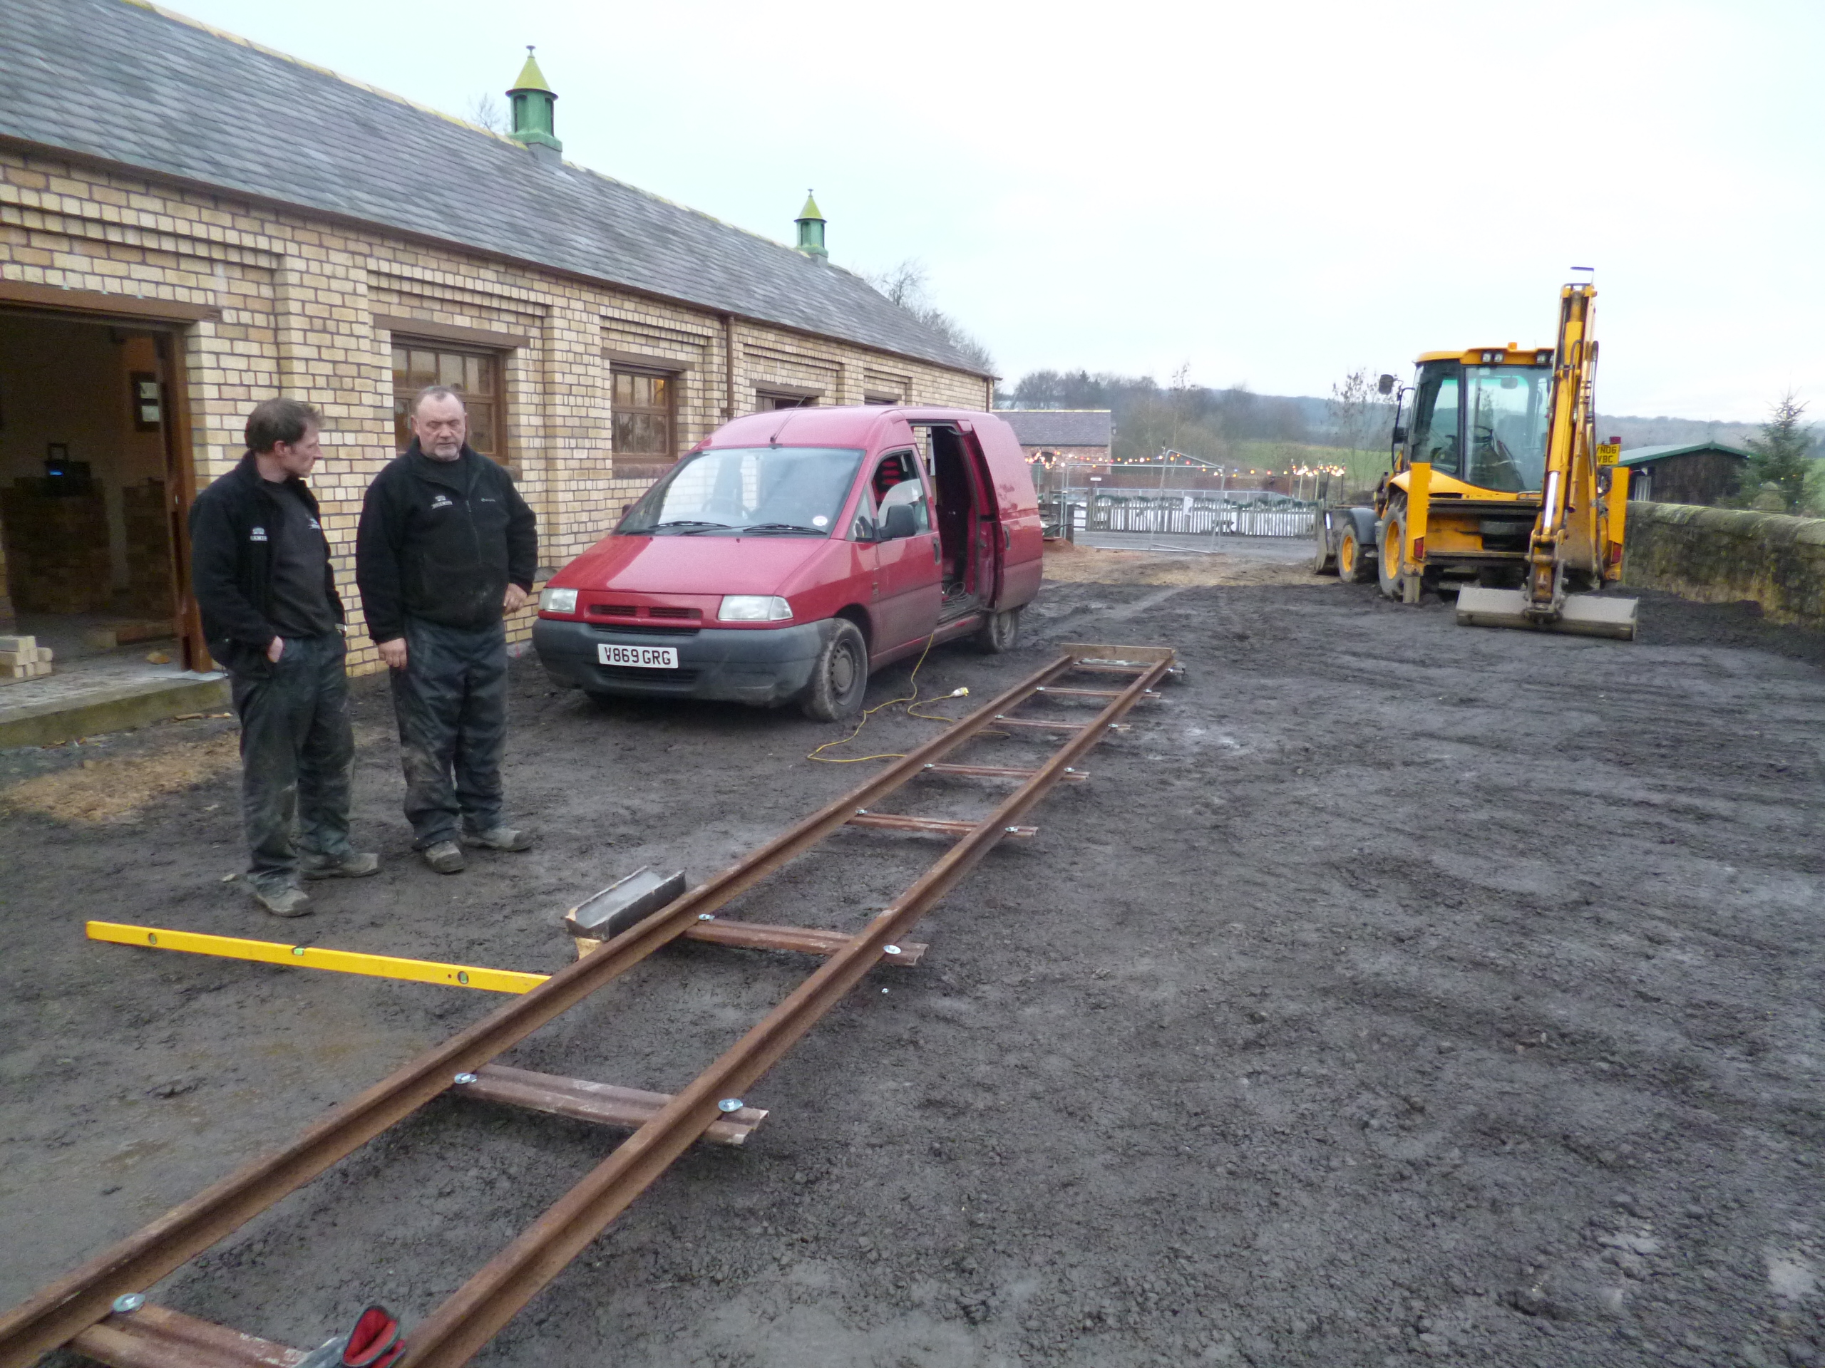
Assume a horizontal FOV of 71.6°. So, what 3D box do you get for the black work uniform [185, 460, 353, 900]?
[{"bbox_3d":[-2.161,-0.029,4.391,0.420,1.480,0.560,8,12,32],"label":"black work uniform"}]

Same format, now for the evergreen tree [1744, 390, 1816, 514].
[{"bbox_3d":[14.422,-3.510,21.005,1.450,3.000,1.450,1,10,0],"label":"evergreen tree"}]

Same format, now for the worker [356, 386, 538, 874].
[{"bbox_3d":[-1.720,-0.202,4.795,0.660,1.790,0.430,-6,12,-33],"label":"worker"}]

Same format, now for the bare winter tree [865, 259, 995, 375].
[{"bbox_3d":[0.458,-12.193,50.236,6.000,9.200,6.000,1,10,0],"label":"bare winter tree"}]

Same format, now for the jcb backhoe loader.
[{"bbox_3d":[6.704,-2.718,14.637,2.360,3.480,6.650,2,10,5],"label":"jcb backhoe loader"}]

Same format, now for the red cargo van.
[{"bbox_3d":[-0.633,-1.008,9.013,1.900,1.900,4.440,5,11,24],"label":"red cargo van"}]

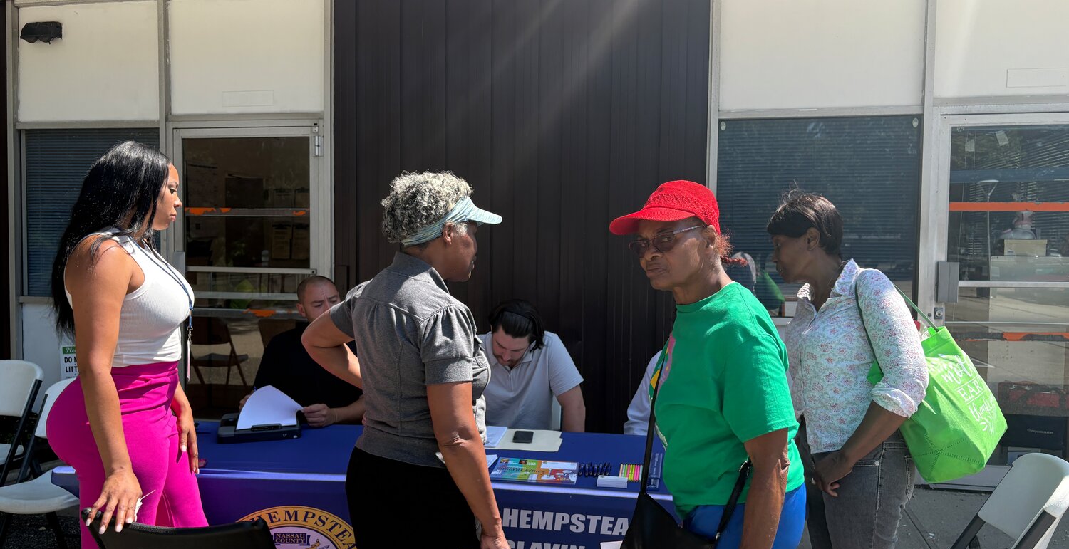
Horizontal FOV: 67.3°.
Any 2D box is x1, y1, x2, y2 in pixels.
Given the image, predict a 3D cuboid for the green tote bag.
[{"bbox_3d":[1.064,0.272,2.170,0.220,0.510,0.290,-24,2,38],"label":"green tote bag"}]

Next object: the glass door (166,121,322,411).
[{"bbox_3d":[-1.979,0.066,5.502,1.094,2.154,0.060,1,3,11],"label":"glass door"}]

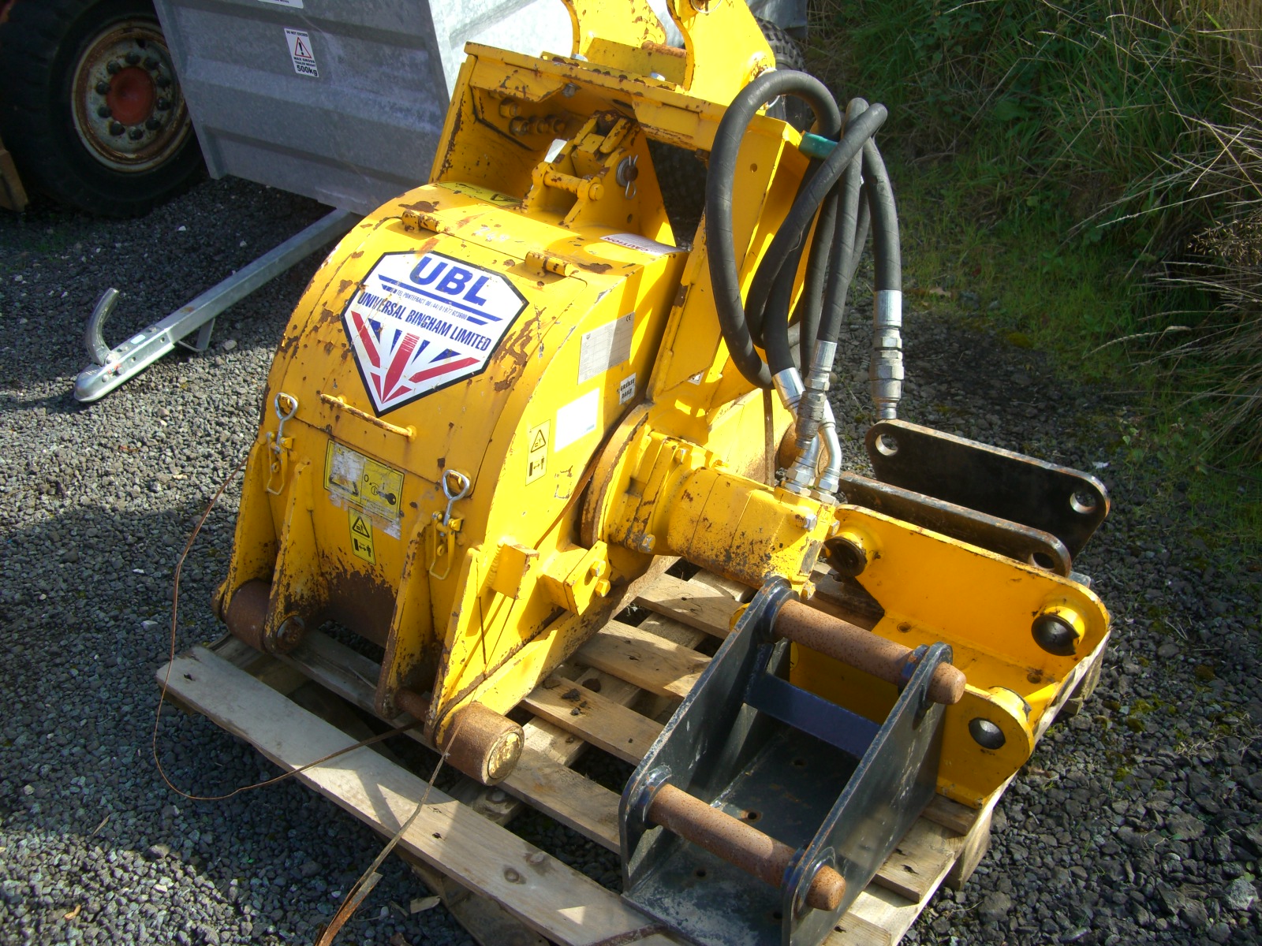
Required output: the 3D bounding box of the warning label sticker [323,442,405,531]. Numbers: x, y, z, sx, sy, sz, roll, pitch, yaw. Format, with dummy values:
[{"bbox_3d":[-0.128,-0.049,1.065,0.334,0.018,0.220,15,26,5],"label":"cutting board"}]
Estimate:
[{"bbox_3d":[-0.398,0.017,2.058,0.160,0.088,0.005,22,23,30],"label":"warning label sticker"}]

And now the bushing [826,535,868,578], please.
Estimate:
[{"bbox_3d":[0.334,0.121,2.100,0.068,0.068,0.035,19,40,34],"label":"bushing"}]

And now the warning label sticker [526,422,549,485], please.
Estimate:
[{"bbox_3d":[-0.132,-0.030,1.968,0.004,0.086,0.045,22,32,30],"label":"warning label sticker"}]

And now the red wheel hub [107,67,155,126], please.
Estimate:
[{"bbox_3d":[-1.508,-1.129,4.140,0.065,0.177,0.177,20,38,29],"label":"red wheel hub"}]

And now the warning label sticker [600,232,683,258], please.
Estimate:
[{"bbox_3d":[0.019,-0.349,2.107,0.109,0.005,0.068,22,30,30],"label":"warning label sticker"}]

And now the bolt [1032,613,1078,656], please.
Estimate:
[{"bbox_3d":[0.655,0.241,2.119,0.068,0.068,0.040,20,38,28],"label":"bolt"}]

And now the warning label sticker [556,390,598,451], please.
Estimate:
[{"bbox_3d":[-0.078,-0.077,2.023,0.004,0.069,0.096,22,32,30],"label":"warning label sticker"}]

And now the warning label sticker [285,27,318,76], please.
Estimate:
[{"bbox_3d":[-0.843,-1.076,3.546,0.080,0.119,0.002,19,46,27],"label":"warning label sticker"}]

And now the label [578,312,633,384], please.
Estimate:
[{"bbox_3d":[-0.035,-0.182,2.027,0.002,0.077,0.123,23,32,31],"label":"label"}]

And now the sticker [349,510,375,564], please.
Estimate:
[{"bbox_3d":[-0.413,0.098,2.132,0.047,0.090,0.003,23,39,31],"label":"sticker"}]

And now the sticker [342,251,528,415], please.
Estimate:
[{"bbox_3d":[-0.313,-0.203,2.055,0.298,0.027,0.268,23,80,31],"label":"sticker"}]

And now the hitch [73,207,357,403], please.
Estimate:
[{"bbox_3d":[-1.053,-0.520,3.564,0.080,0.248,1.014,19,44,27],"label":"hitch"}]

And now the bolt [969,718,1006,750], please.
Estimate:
[{"bbox_3d":[0.475,0.344,1.837,0.050,0.050,0.025,21,40,31],"label":"bolt"}]

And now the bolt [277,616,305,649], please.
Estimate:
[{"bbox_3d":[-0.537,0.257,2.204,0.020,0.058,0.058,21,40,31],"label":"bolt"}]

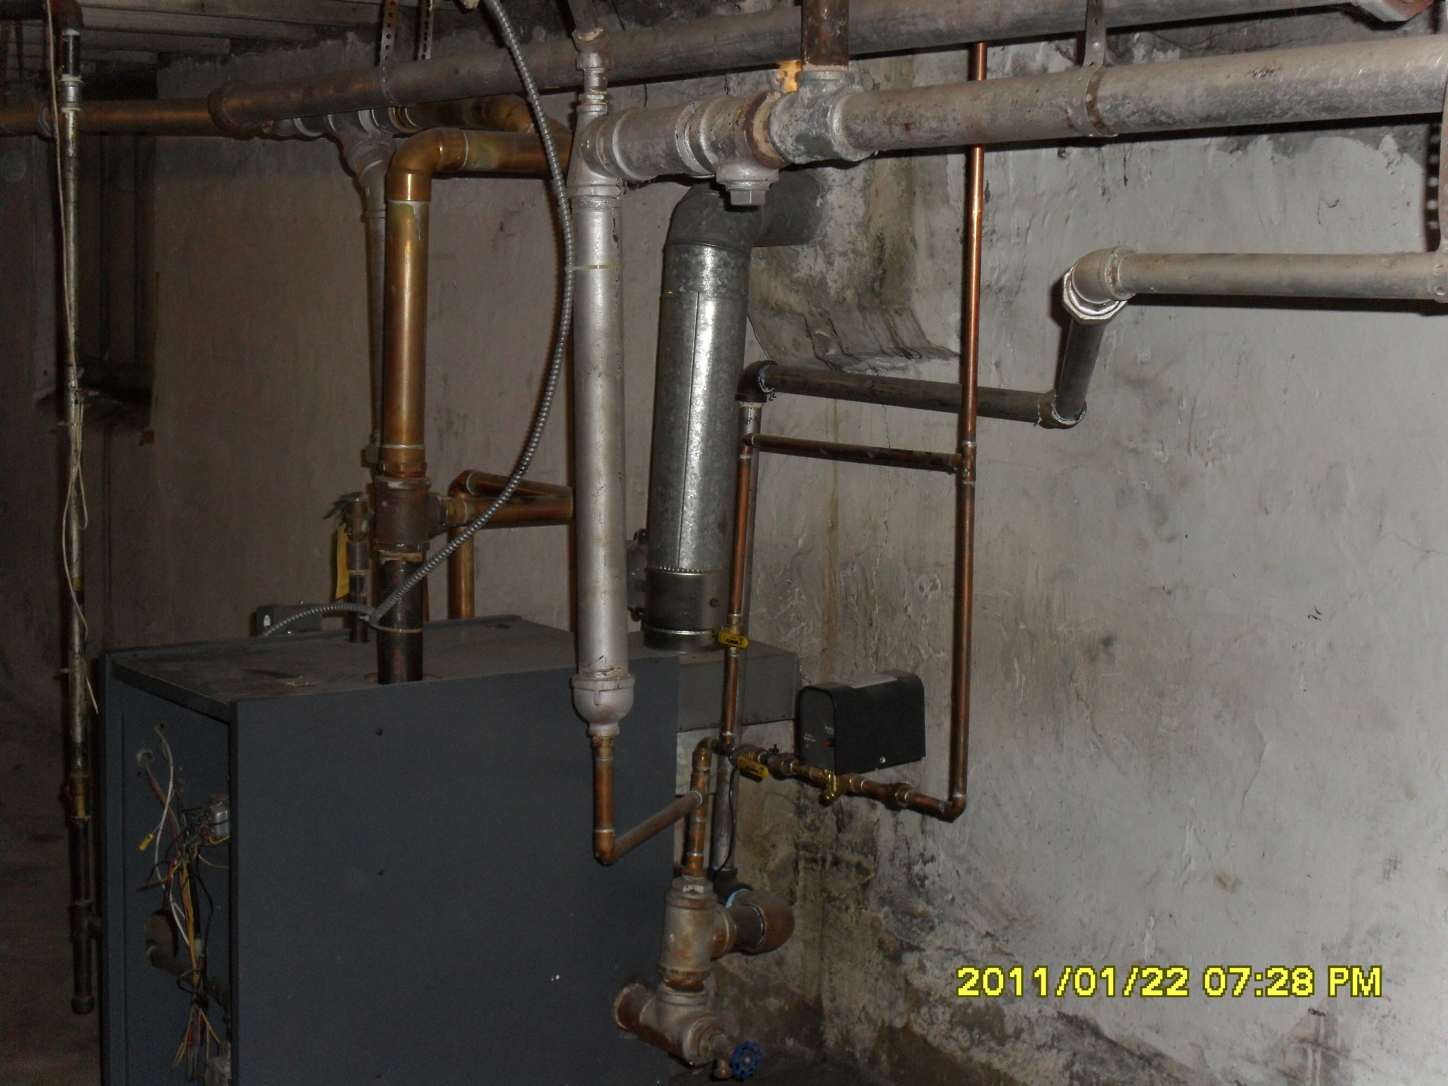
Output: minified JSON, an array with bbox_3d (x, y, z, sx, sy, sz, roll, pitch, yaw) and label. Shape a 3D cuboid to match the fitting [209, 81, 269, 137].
[{"bbox_3d":[-0.821,-0.726,4.000,0.083,0.085,0.092,-4,8,-35],"label":"fitting"}]

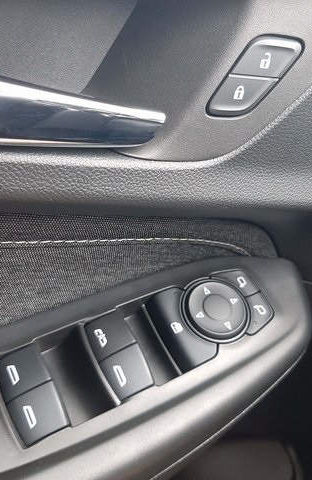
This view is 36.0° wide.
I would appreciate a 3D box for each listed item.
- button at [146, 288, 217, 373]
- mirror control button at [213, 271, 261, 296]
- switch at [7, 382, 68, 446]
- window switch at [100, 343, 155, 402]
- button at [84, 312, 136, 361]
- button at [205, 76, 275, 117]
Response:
[{"bbox_3d":[0.012,0.044,0.236,0.024,0.010,0.040,-18,62,-27],"label":"button"},{"bbox_3d":[0.042,0.024,0.258,0.022,0.007,0.019,-18,62,-27],"label":"mirror control button"},{"bbox_3d":[-0.048,0.072,0.198,0.020,0.011,0.020,-18,62,-27],"label":"switch"},{"bbox_3d":[-0.013,0.060,0.217,0.019,0.011,0.021,-18,62,-27],"label":"window switch"},{"bbox_3d":[-0.022,0.045,0.225,0.020,0.011,0.019,-18,62,-27],"label":"button"},{"bbox_3d":[0.042,-0.071,0.238,0.037,0.020,0.008,-4,31,-22],"label":"button"}]

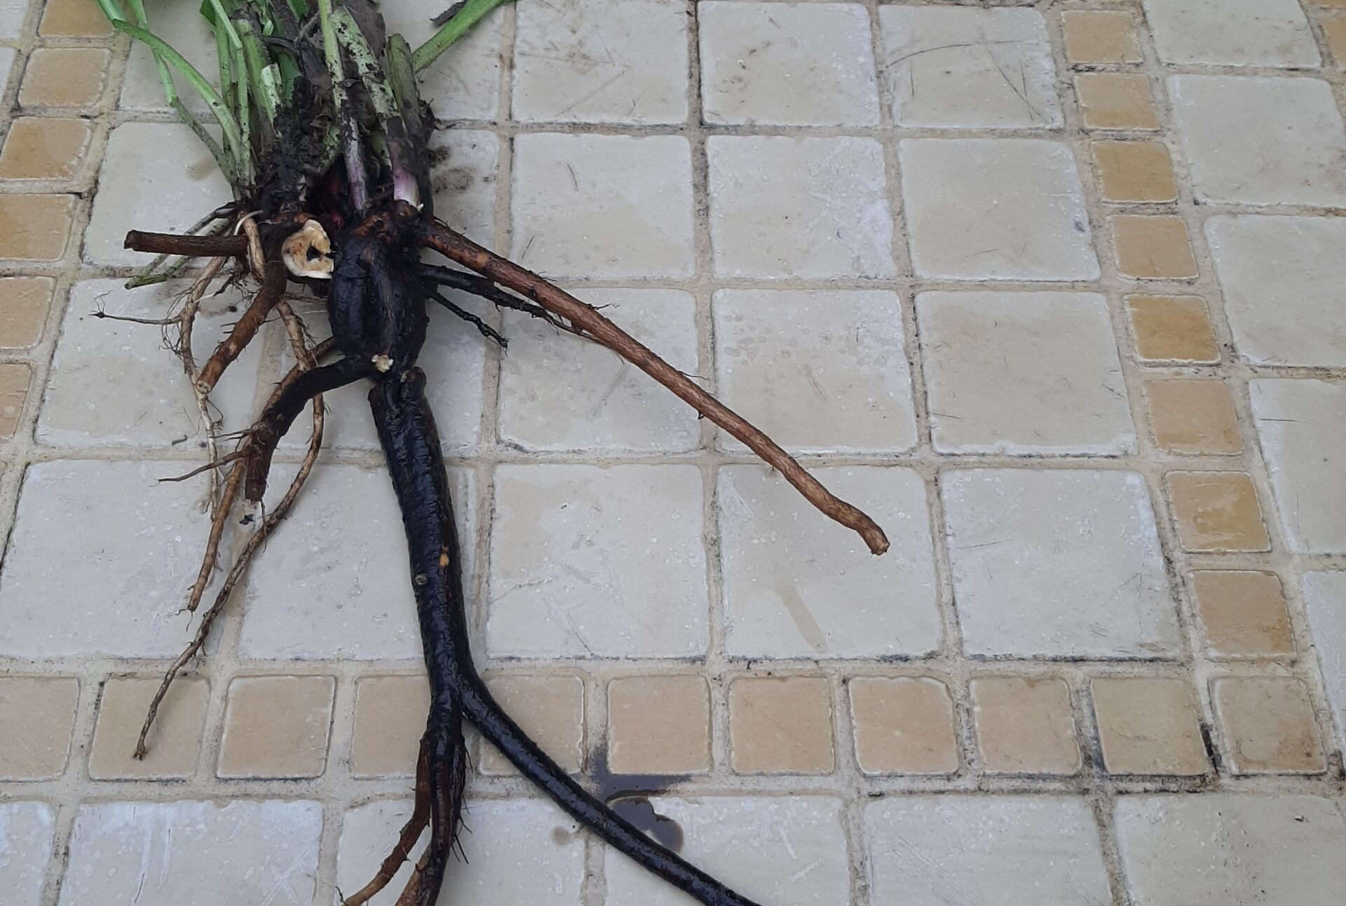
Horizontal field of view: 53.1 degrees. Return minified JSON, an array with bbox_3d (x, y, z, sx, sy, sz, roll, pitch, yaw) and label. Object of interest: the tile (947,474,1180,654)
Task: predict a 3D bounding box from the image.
[{"bbox_3d":[0.185,0.054,0.653,0.101,0.010,0.098,1,61,-2],"label":"tile"}]

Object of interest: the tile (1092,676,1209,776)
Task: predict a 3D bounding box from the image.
[{"bbox_3d":[0.216,0.126,0.614,0.046,0.010,0.045,1,61,-3],"label":"tile"}]

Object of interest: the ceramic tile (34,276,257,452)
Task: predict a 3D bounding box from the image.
[{"bbox_3d":[-0.260,-0.044,0.684,0.102,0.010,0.100,0,61,-3],"label":"ceramic tile"}]

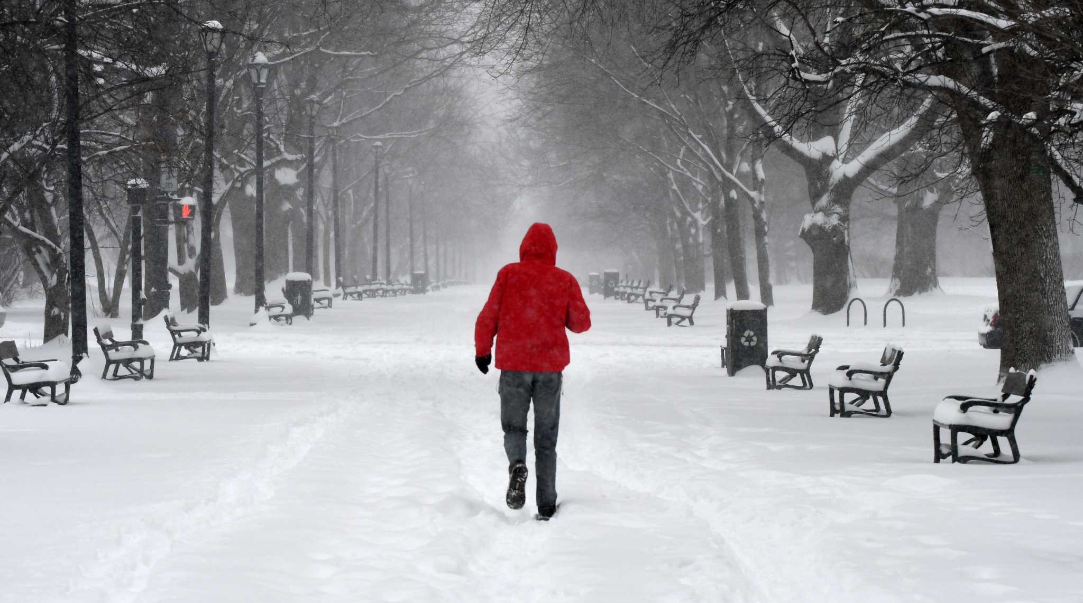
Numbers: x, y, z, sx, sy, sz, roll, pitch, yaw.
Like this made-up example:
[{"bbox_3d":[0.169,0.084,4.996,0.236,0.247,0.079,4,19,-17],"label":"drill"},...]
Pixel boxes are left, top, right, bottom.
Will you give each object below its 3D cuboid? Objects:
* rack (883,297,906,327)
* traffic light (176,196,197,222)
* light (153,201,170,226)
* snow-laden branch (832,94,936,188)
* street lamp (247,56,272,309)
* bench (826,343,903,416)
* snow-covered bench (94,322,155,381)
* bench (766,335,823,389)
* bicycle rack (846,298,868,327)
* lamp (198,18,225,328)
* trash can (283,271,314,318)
[{"bbox_3d":[7.420,0.249,93.000,0.480,0.680,0.060,0,1,0],"label":"rack"},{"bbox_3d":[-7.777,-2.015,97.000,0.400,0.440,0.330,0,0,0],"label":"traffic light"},{"bbox_3d":[-8.343,-1.940,97.000,0.360,0.460,0.360,0,0,0],"label":"light"},{"bbox_3d":[8.711,-4.052,112.000,2.550,2.350,1.100,0,0,0],"label":"snow-laden branch"},{"bbox_3d":[-6.103,-2.532,95.500,0.480,5.795,0.480,0,0,0],"label":"street lamp"},{"bbox_3d":[3.386,0.816,46.245,0.679,0.770,1.500,0,1,0],"label":"bench"},{"bbox_3d":[-5.871,0.716,62.300,0.700,0.800,1.700,0,0,0],"label":"snow-covered bench"},{"bbox_3d":[3.303,0.772,57.945,0.673,0.770,1.500,0,1,0],"label":"bench"},{"bbox_3d":[6.989,0.316,98.000,0.060,0.800,0.630,0,0,44],"label":"bicycle rack"},{"bbox_3d":[-5.895,-2.156,78.500,0.480,5.755,0.480,0,0,0],"label":"lamp"},{"bbox_3d":[-5.501,-0.105,100.000,0.570,1.090,0.570,0,0,0],"label":"trash can"}]

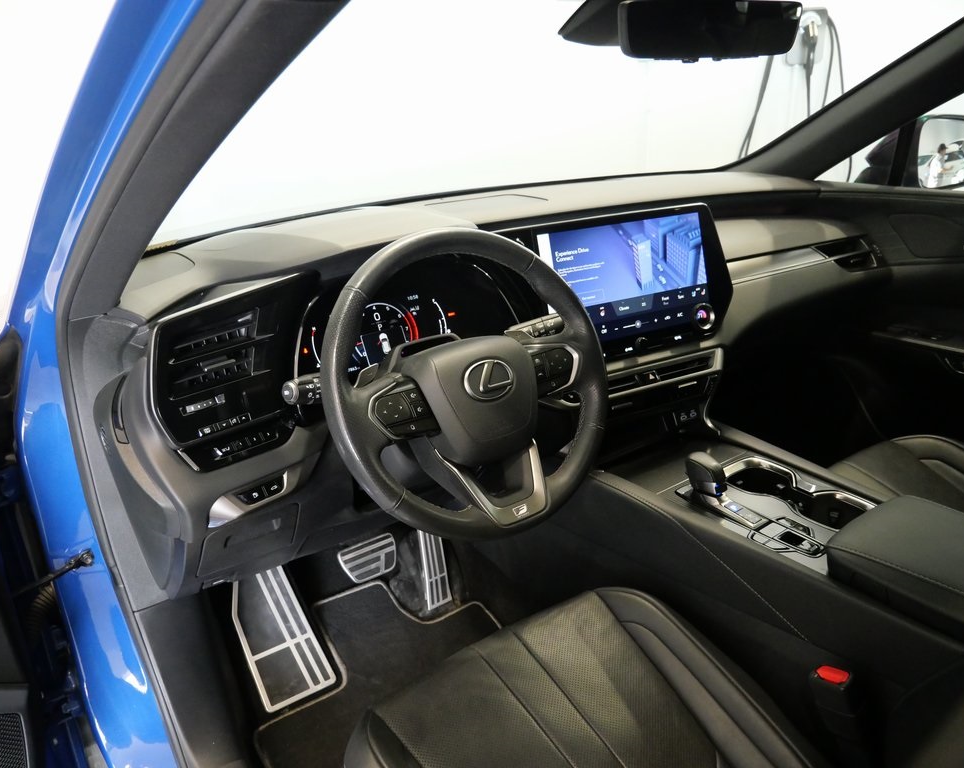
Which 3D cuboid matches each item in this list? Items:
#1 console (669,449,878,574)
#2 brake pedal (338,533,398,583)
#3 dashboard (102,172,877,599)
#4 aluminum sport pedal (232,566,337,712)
[{"bbox_3d":[0.438,0.166,1.016,0.215,0.100,0.275,-15,25,-27],"label":"console"},{"bbox_3d":[-0.224,0.342,1.389,0.113,0.072,0.025,-15,-10,-27],"label":"brake pedal"},{"bbox_3d":[0.109,-0.139,1.341,1.450,0.390,0.510,-15,25,-27],"label":"dashboard"},{"bbox_3d":[-0.388,0.458,1.315,0.125,0.025,0.275,-20,57,-30],"label":"aluminum sport pedal"}]

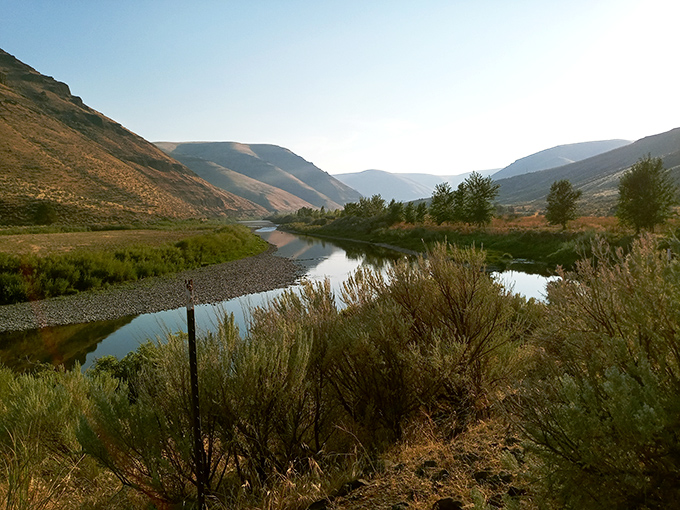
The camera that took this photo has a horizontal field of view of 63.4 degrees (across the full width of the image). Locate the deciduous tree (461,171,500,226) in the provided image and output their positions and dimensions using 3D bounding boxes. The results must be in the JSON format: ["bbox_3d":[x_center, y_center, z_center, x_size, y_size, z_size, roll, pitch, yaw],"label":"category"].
[{"bbox_3d":[18.524,-7.265,72.000,5.000,7.100,4.900,0,5,0],"label":"deciduous tree"}]

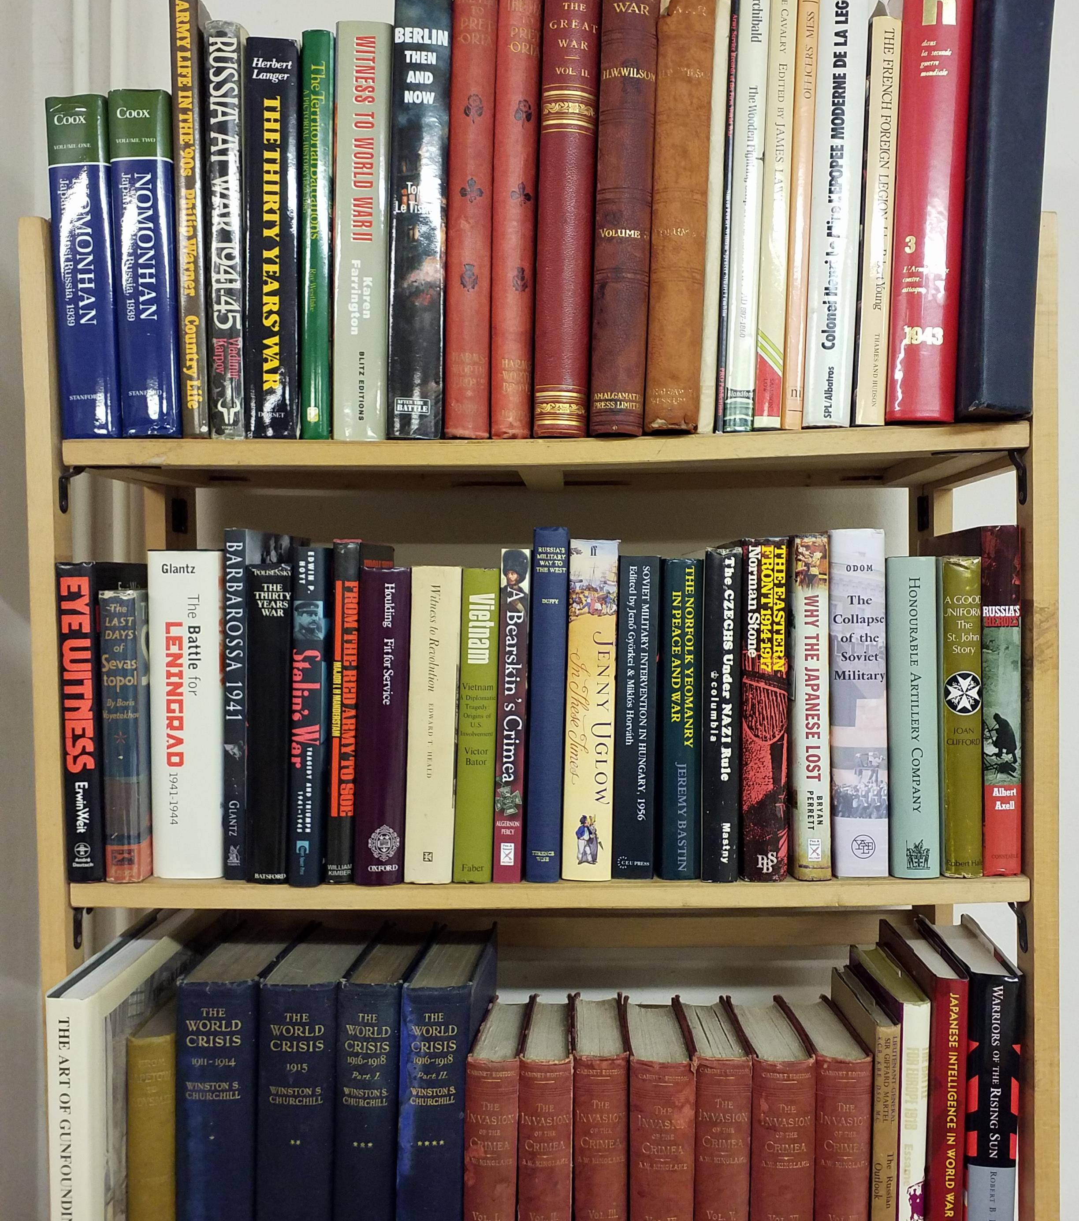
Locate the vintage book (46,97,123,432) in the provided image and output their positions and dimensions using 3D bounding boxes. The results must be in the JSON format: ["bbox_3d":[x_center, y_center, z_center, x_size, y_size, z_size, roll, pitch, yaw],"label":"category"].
[{"bbox_3d":[-0.318,-0.245,0.874,0.042,0.238,0.165,-2,2,2],"label":"vintage book"}]

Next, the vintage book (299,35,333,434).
[{"bbox_3d":[-0.151,-0.262,0.882,0.021,0.279,0.215,0,1,2],"label":"vintage book"}]

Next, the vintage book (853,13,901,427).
[{"bbox_3d":[0.236,-0.271,0.879,0.021,0.278,0.215,1,2,2],"label":"vintage book"}]

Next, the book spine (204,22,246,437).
[{"bbox_3d":[-0.213,-0.266,0.889,0.024,0.285,0.225,0,1,2],"label":"book spine"}]

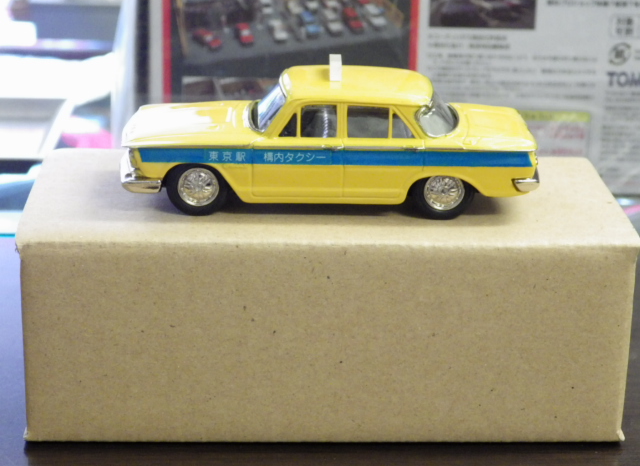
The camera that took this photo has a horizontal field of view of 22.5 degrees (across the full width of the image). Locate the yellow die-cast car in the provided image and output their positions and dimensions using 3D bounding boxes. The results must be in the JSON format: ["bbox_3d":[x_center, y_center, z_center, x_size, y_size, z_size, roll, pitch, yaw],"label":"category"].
[{"bbox_3d":[0.002,-0.018,0.282,0.073,0.025,0.026,1,19,-1],"label":"yellow die-cast car"}]

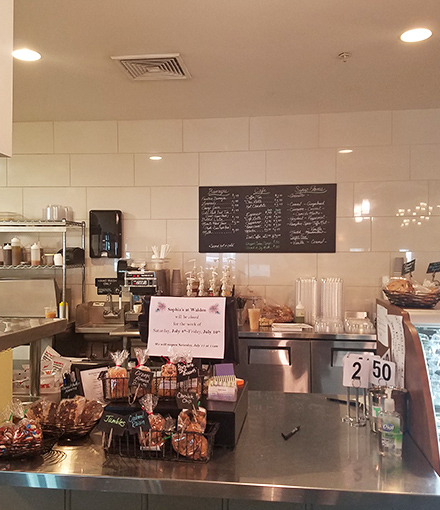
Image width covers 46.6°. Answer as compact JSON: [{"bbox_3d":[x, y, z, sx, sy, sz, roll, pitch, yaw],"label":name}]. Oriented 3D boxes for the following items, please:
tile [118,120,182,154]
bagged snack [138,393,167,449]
[{"bbox_3d":[-0.635,-1.082,4.675,0.609,0.305,0.010,0,0,7],"label":"tile"},{"bbox_3d":[-0.196,0.481,1.470,0.073,0.155,0.048,0,0,7],"label":"bagged snack"}]

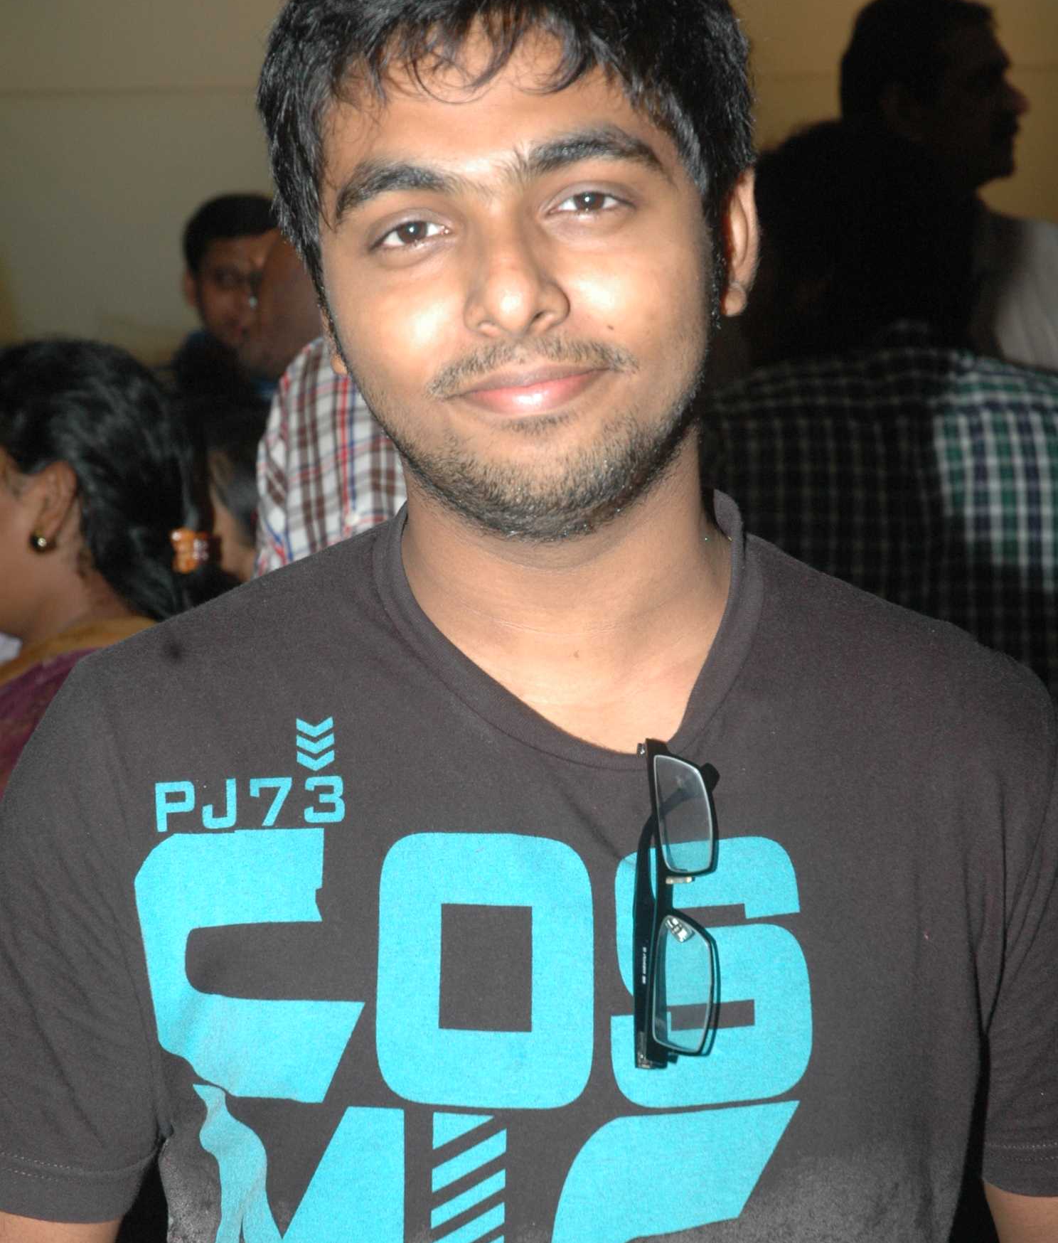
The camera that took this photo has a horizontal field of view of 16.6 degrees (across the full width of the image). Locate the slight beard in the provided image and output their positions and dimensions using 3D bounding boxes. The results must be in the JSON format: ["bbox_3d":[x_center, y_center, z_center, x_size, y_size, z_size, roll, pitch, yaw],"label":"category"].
[{"bbox_3d":[0.001,-0.076,1.360,0.138,0.087,0.090,-9,2,4],"label":"slight beard"}]

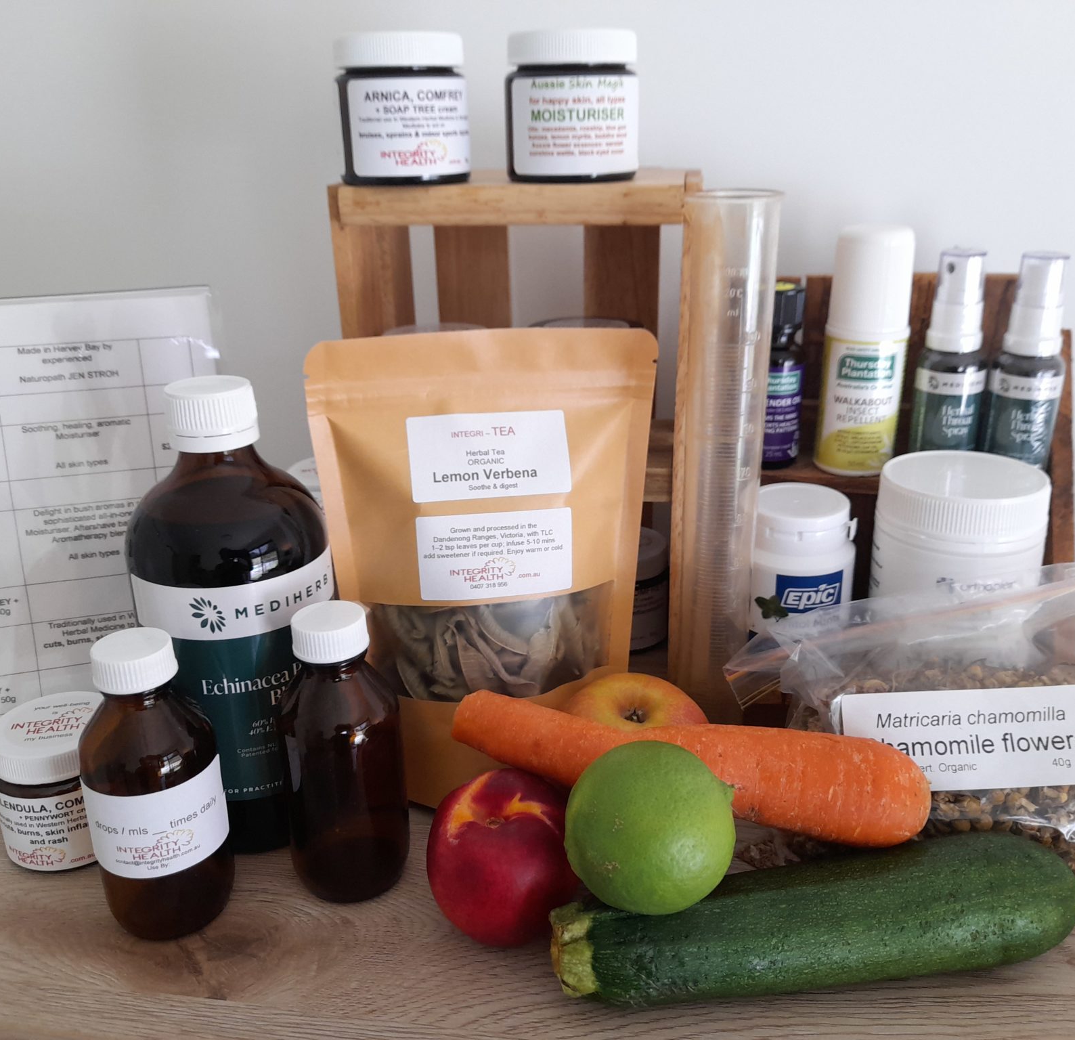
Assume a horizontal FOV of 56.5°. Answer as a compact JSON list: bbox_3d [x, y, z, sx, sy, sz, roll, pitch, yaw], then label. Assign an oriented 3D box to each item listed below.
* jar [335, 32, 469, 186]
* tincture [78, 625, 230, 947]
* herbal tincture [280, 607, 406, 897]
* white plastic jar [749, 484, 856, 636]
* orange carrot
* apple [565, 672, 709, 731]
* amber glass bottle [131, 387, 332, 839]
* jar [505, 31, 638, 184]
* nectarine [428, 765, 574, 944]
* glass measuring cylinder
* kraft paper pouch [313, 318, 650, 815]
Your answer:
[{"bbox_3d":[-0.053,-0.162,0.394,0.050,0.052,0.050,-1,22,0],"label":"jar"},{"bbox_3d":[-0.139,0.095,0.365,0.045,0.113,0.045,-9,23,-19],"label":"tincture"},{"bbox_3d":[-0.074,0.087,0.382,0.045,0.113,0.045,-6,23,-12],"label":"herbal tincture"},{"bbox_3d":[0.114,0.030,0.455,0.055,0.082,0.055,-1,22,0],"label":"white plastic jar"},{"bbox_3d":[0.057,0.086,0.365,0.177,0.040,0.040,11,22,-1],"label":"orange carrot"},{"bbox_3d":[0.043,0.099,0.407,0.068,0.061,0.068,-1,22,0],"label":"apple"},{"bbox_3d":[-0.119,0.038,0.405,0.075,0.183,0.075,-1,22,0],"label":"amber glass bottle"},{"bbox_3d":[0.014,-0.164,0.399,0.052,0.054,0.052,-1,22,0],"label":"jar"},{"bbox_3d":[-0.012,0.123,0.365,0.058,0.059,0.058,-1,22,0],"label":"nectarine"},{"bbox_3d":[0.071,0.005,0.394,0.056,0.254,0.056,1,22,5],"label":"glass measuring cylinder"},{"bbox_3d":[-0.020,0.022,0.422,0.139,0.202,0.053,-3,22,-6],"label":"kraft paper pouch"}]

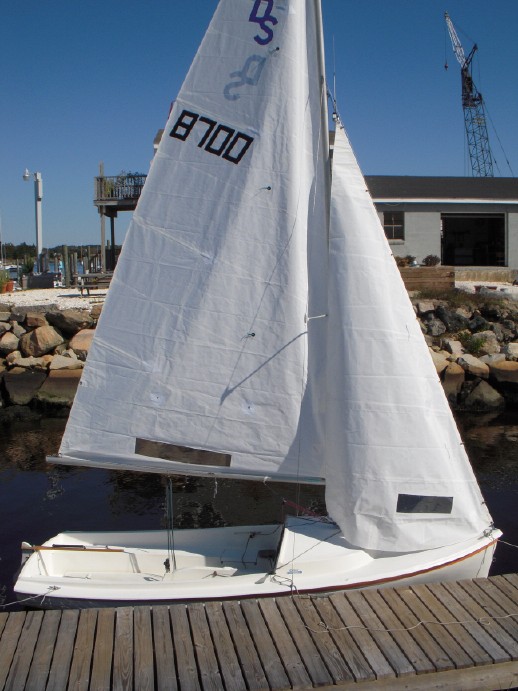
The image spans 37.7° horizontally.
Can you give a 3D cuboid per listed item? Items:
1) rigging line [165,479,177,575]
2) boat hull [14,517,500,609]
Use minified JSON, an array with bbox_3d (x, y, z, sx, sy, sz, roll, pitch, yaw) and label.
[{"bbox_3d":[-0.977,1.995,8.375,0.120,1.106,0.100,0,7,0],"label":"rigging line"},{"bbox_3d":[0.120,2.513,8.428,5.080,0.900,1.900,0,7,0],"label":"boat hull"}]

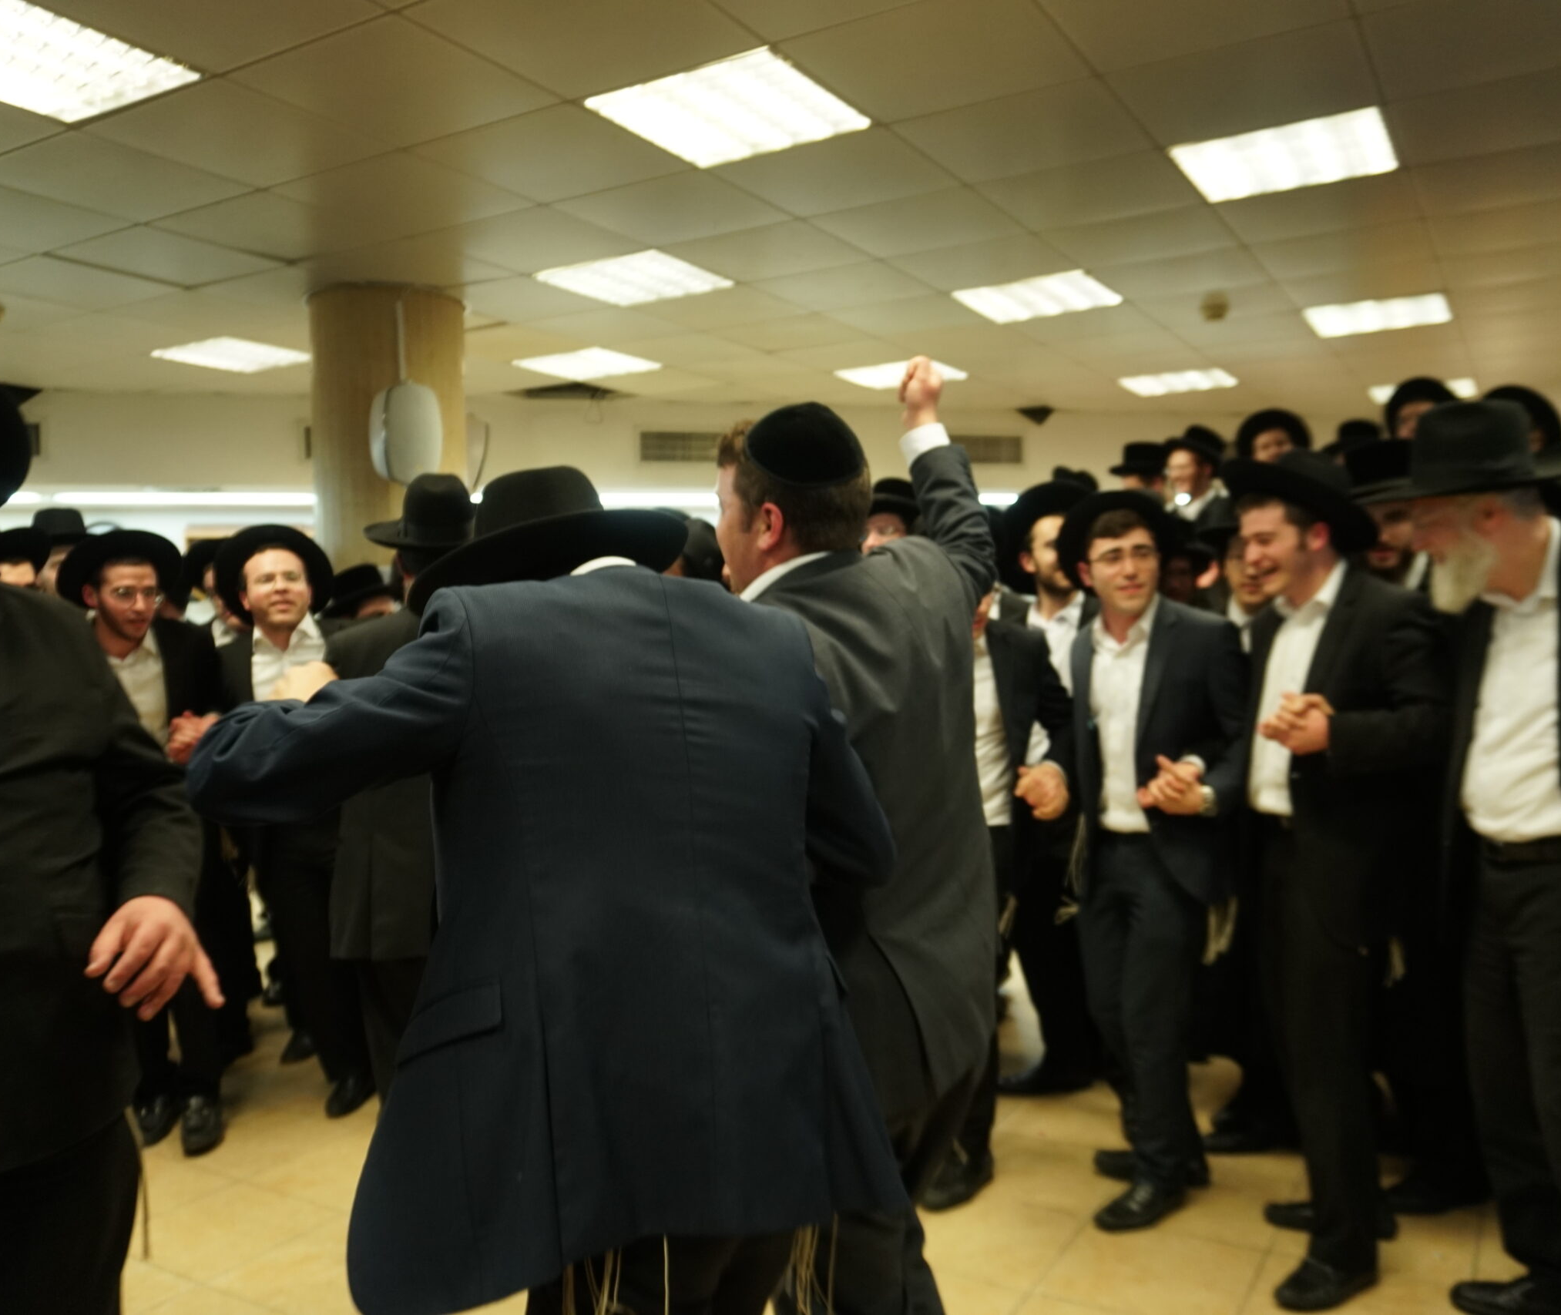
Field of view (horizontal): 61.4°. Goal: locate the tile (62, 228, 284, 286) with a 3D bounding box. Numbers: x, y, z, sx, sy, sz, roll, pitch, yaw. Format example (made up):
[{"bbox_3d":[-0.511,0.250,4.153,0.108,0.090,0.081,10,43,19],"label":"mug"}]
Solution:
[{"bbox_3d":[-2.196,-1.437,4.722,0.600,0.020,0.600,0,2,30],"label":"tile"}]

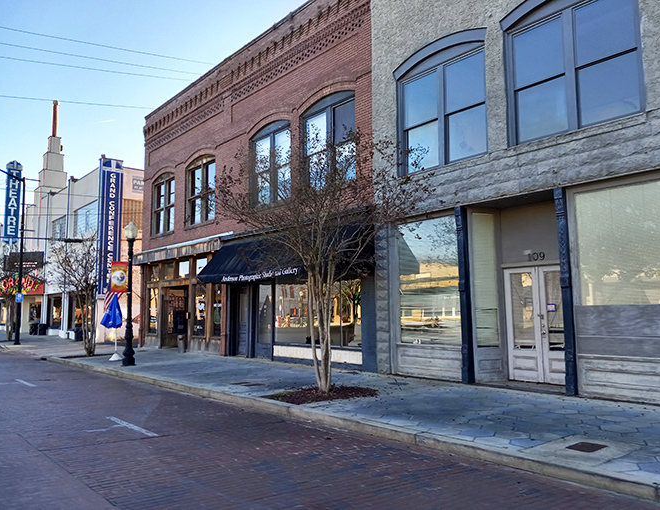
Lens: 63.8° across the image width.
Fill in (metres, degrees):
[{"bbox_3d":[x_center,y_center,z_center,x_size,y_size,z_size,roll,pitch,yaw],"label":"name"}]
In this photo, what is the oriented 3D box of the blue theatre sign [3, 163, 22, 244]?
[{"bbox_3d":[-23.264,-3.766,38.911,1.032,6.363,0.404,4,-7,-40],"label":"blue theatre sign"}]

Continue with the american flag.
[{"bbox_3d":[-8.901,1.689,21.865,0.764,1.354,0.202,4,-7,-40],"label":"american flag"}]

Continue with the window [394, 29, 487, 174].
[{"bbox_3d":[2.279,-3.177,11.012,0.202,2.674,2.489,4,-7,-40],"label":"window"}]

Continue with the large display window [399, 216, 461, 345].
[{"bbox_3d":[2.031,0.530,10.937,0.121,2.575,1.547,4,-7,-40],"label":"large display window"}]

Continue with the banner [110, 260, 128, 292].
[{"bbox_3d":[-6.249,0.646,15.771,0.481,0.936,0.040,4,-7,-40],"label":"banner"}]

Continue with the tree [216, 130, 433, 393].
[{"bbox_3d":[-0.095,0.072,9.793,3.691,4.891,3.851,-1,-5,0],"label":"tree"}]

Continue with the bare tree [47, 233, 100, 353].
[{"bbox_3d":[-9.388,1.469,19.453,1.894,4.436,1.894,4,-7,-40],"label":"bare tree"}]

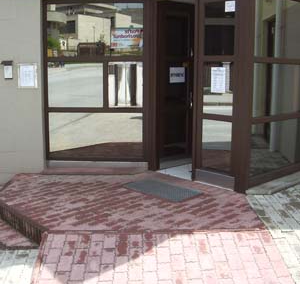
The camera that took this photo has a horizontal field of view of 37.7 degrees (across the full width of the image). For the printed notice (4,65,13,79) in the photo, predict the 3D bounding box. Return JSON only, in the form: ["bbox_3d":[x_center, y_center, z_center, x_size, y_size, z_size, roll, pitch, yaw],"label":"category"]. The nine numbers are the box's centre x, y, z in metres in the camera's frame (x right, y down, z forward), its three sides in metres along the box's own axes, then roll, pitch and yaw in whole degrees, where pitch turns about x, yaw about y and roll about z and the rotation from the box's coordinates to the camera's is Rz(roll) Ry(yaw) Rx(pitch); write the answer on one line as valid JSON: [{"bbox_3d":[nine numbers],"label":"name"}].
[{"bbox_3d":[-1.891,-0.927,5.830,0.111,0.175,0.020,1,9,2],"label":"printed notice"}]

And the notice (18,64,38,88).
[{"bbox_3d":[-1.628,-0.876,5.849,0.262,0.326,0.020,1,9,2],"label":"notice"}]

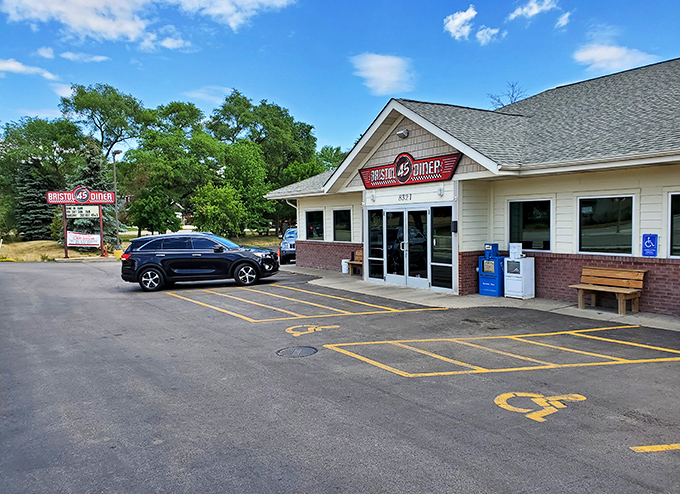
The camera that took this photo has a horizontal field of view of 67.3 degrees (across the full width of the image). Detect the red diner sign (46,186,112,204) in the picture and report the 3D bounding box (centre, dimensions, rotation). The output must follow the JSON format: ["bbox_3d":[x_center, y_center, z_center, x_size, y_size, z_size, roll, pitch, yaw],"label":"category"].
[{"bbox_3d":[-15.107,-3.017,29.800,3.550,1.040,0.300,-3,4,-31],"label":"red diner sign"}]

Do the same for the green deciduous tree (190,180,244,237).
[{"bbox_3d":[-12.177,-3.535,51.167,5.300,6.120,5.300,-2,3,-13],"label":"green deciduous tree"}]

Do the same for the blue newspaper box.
[{"bbox_3d":[3.606,0.523,11.931,0.440,1.230,0.530,-3,4,-34],"label":"blue newspaper box"}]

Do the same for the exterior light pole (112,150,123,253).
[{"bbox_3d":[-12.815,-2.723,29.400,0.550,5.900,0.300,1,4,37],"label":"exterior light pole"}]

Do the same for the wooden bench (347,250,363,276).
[{"bbox_3d":[0.775,0.570,16.336,0.660,0.770,1.220,-3,4,-34],"label":"wooden bench"}]

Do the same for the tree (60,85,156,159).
[{"bbox_3d":[-25.498,-9.235,56.475,10.000,17.420,9.800,-3,3,-25],"label":"tree"}]

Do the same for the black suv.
[{"bbox_3d":[-4.150,0.360,15.800,4.760,1.690,1.910,-1,3,-2],"label":"black suv"}]

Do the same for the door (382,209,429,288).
[{"bbox_3d":[1.767,0.002,13.741,0.090,2.140,1.850,-3,4,-34],"label":"door"}]

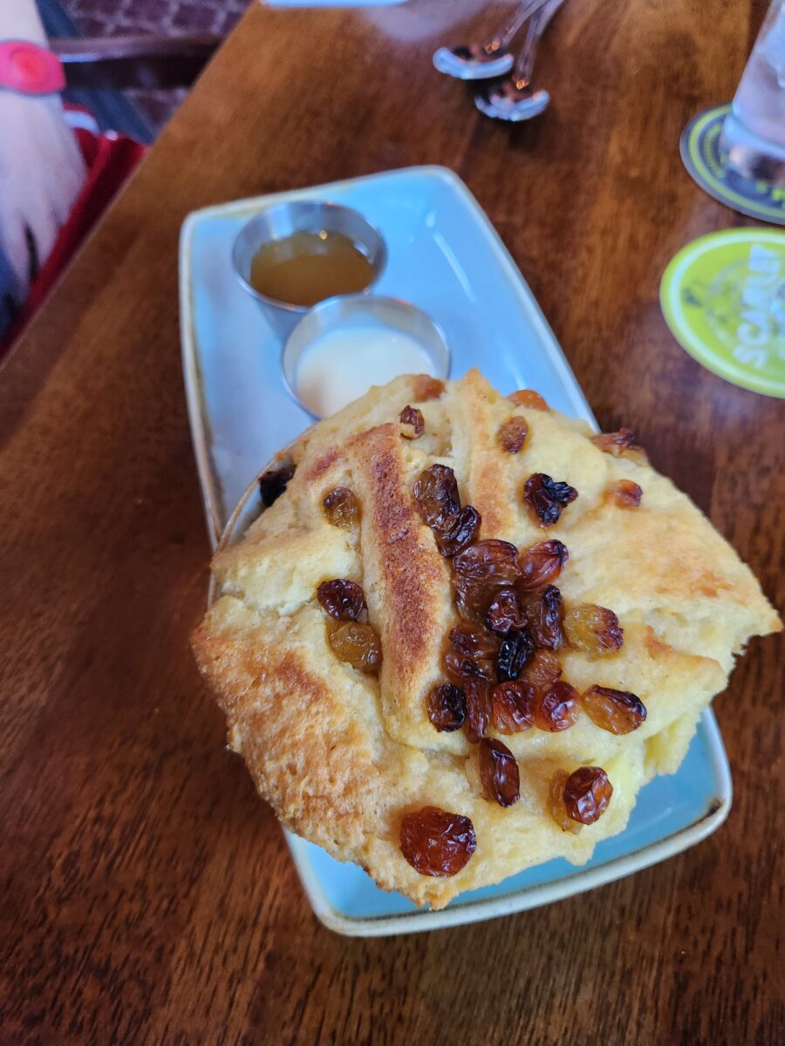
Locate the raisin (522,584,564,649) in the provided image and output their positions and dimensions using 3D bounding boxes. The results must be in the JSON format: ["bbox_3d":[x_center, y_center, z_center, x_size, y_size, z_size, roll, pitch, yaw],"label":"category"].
[{"bbox_3d":[0.035,0.022,0.162,0.009,0.007,0.015,0,64,-1],"label":"raisin"}]

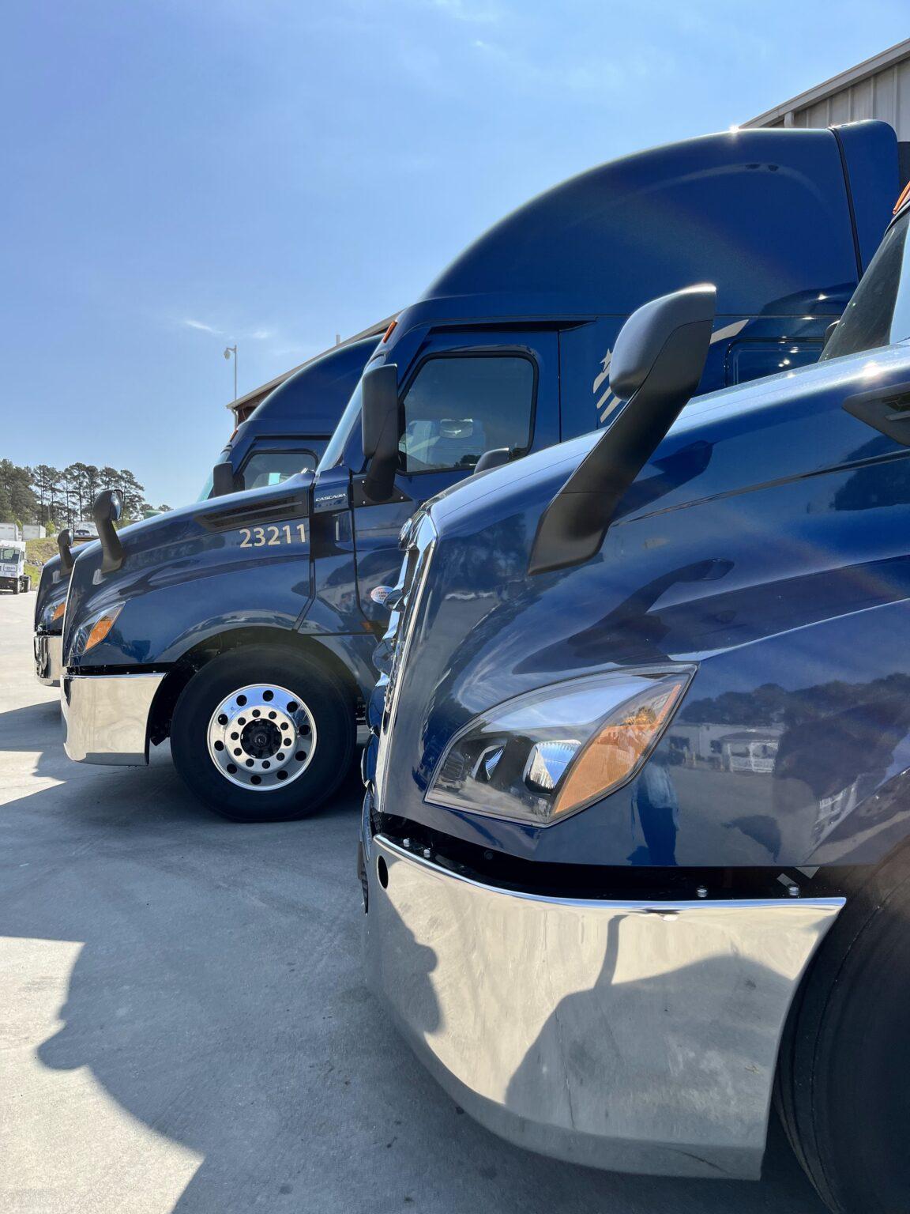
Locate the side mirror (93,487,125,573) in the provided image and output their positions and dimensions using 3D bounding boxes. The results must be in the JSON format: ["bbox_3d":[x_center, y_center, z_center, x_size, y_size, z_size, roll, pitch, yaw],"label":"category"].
[{"bbox_3d":[-1.940,-0.415,5.170,0.270,0.460,0.400,0,2,-1],"label":"side mirror"}]

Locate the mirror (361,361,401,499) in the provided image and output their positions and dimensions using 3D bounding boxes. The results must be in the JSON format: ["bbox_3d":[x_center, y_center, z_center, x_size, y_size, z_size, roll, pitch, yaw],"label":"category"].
[{"bbox_3d":[-0.400,-0.930,4.930,0.200,0.700,0.340,0,2,-1],"label":"mirror"}]

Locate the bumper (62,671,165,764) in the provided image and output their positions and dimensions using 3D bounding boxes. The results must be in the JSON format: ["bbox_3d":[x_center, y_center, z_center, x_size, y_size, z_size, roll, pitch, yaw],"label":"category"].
[{"bbox_3d":[-2.040,0.585,6.170,0.900,0.540,2.400,0,2,-1],"label":"bumper"}]

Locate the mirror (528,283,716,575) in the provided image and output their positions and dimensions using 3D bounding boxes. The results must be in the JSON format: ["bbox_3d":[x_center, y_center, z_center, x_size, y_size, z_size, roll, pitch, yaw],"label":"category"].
[{"bbox_3d":[0.294,-0.290,1.688,0.270,0.460,0.400,1,2,0],"label":"mirror"}]

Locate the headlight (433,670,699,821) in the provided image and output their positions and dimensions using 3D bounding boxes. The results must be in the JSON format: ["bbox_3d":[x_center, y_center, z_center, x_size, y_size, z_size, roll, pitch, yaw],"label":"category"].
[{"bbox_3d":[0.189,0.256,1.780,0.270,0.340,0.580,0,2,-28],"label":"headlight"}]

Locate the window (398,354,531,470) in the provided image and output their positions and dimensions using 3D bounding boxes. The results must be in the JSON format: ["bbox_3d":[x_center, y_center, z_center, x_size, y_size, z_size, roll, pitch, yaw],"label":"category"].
[{"bbox_3d":[0.065,-1.090,5.120,0.760,0.690,0.050,0,-2,-1],"label":"window"}]

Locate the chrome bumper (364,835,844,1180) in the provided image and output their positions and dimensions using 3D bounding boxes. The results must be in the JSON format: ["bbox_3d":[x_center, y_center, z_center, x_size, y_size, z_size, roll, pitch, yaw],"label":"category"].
[{"bbox_3d":[0.218,0.711,2.689,0.900,0.540,2.400,1,2,0],"label":"chrome bumper"}]

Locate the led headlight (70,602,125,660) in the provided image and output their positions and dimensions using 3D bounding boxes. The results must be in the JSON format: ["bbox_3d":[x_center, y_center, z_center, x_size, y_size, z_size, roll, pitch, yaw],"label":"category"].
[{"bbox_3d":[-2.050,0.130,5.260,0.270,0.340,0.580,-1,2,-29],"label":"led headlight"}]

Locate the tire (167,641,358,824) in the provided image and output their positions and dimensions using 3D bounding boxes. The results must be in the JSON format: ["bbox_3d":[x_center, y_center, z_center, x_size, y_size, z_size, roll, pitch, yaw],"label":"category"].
[{"bbox_3d":[-1.060,0.705,5.150,1.000,1.000,0.280,0,2,-1],"label":"tire"}]

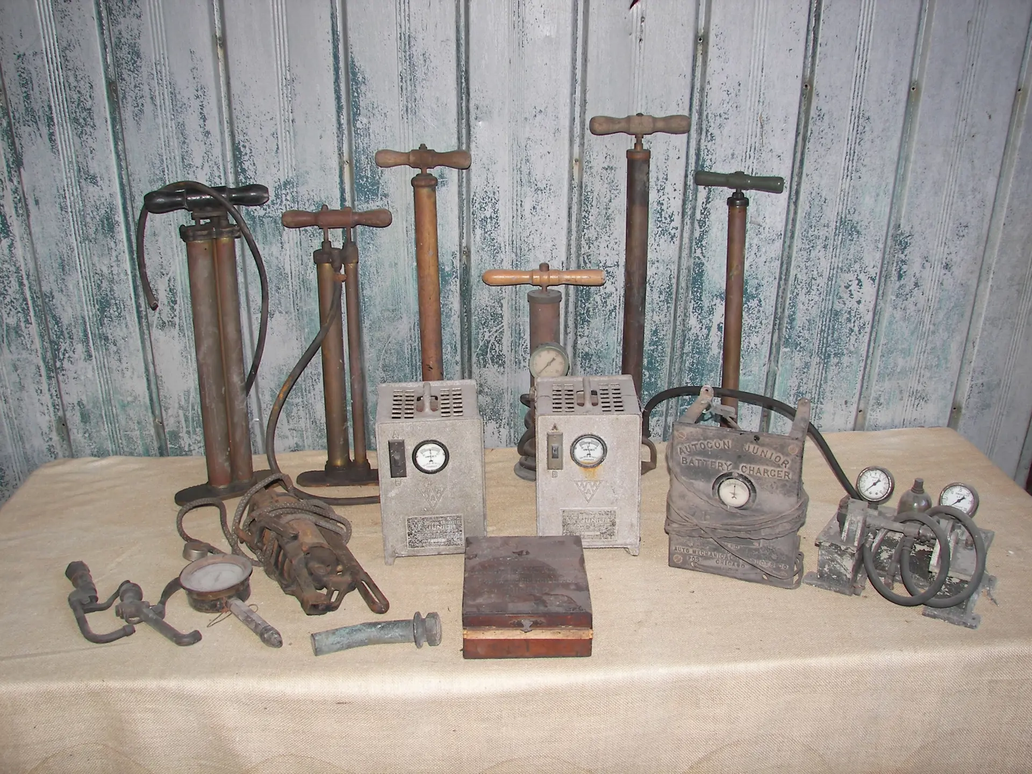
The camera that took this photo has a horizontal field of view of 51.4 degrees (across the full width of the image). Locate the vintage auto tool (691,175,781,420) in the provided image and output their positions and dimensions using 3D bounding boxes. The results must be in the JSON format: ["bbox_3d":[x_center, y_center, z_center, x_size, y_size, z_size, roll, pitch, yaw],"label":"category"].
[{"bbox_3d":[0.409,-0.110,1.987,0.163,0.580,0.086,7,24,18],"label":"vintage auto tool"}]

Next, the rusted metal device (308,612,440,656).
[{"bbox_3d":[-0.201,0.357,1.570,0.188,0.048,0.049,-3,23,-6],"label":"rusted metal device"}]

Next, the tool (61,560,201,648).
[{"bbox_3d":[-0.573,0.313,1.602,0.275,0.047,0.120,15,27,35],"label":"tool"}]

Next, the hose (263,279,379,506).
[{"bbox_3d":[-0.338,0.006,1.885,0.210,0.400,0.130,-2,22,-2],"label":"hose"}]

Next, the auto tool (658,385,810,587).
[{"bbox_3d":[0.351,0.145,1.722,0.204,0.312,0.081,8,19,19],"label":"auto tool"}]

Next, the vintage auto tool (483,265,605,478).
[{"bbox_3d":[0.052,-0.029,1.954,0.217,0.400,0.140,-1,22,0],"label":"vintage auto tool"}]

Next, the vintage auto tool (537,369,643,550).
[{"bbox_3d":[0.116,0.126,1.767,0.163,0.250,0.165,0,22,1],"label":"vintage auto tool"}]

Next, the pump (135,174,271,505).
[{"bbox_3d":[-0.521,-0.076,1.880,0.225,0.560,0.105,-9,23,-20],"label":"pump"}]

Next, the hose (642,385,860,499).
[{"bbox_3d":[0.424,0.104,1.969,0.399,0.195,0.062,9,24,23],"label":"hose"}]

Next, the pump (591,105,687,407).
[{"bbox_3d":[0.223,-0.155,1.967,0.176,0.679,0.086,-1,22,0],"label":"pump"}]

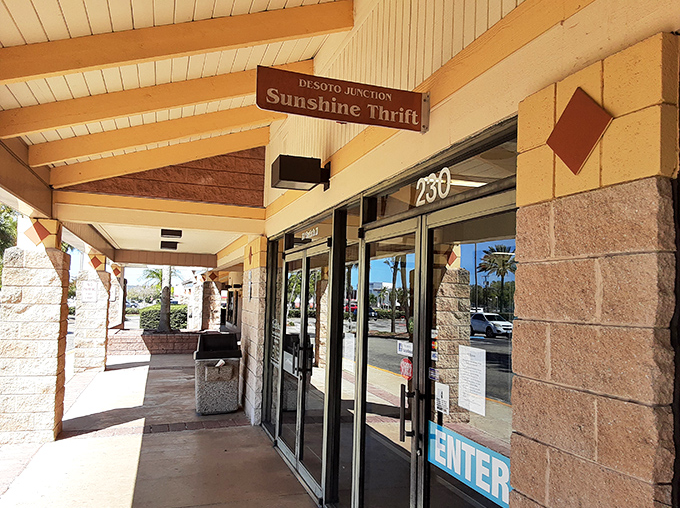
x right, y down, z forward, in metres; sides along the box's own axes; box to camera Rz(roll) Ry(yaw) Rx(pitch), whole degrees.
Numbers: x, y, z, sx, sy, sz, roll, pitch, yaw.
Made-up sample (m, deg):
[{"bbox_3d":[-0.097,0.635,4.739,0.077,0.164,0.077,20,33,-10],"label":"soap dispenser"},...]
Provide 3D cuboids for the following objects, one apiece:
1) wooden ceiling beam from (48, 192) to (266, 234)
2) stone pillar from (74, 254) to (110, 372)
[{"bbox_3d":[-2.204,-0.483,6.692,2.500,0.360,0.200,3,-5,-18],"label":"wooden ceiling beam"},{"bbox_3d":[-5.247,1.219,11.321,0.600,2.500,0.500,3,-5,-18],"label":"stone pillar"}]

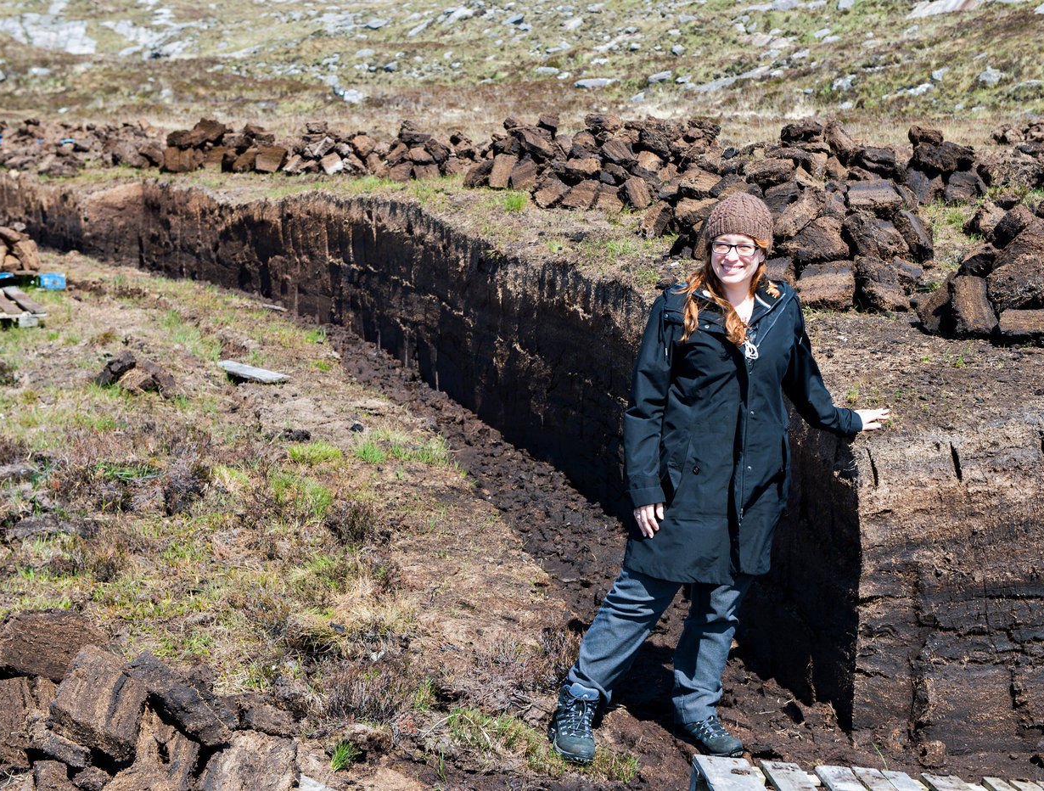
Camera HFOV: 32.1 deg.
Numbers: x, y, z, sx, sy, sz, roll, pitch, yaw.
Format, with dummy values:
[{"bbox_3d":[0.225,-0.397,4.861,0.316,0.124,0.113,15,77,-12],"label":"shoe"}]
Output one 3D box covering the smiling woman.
[{"bbox_3d":[0.605,0.229,5.380,1.000,1.660,0.430,-3,10,-21],"label":"smiling woman"}]

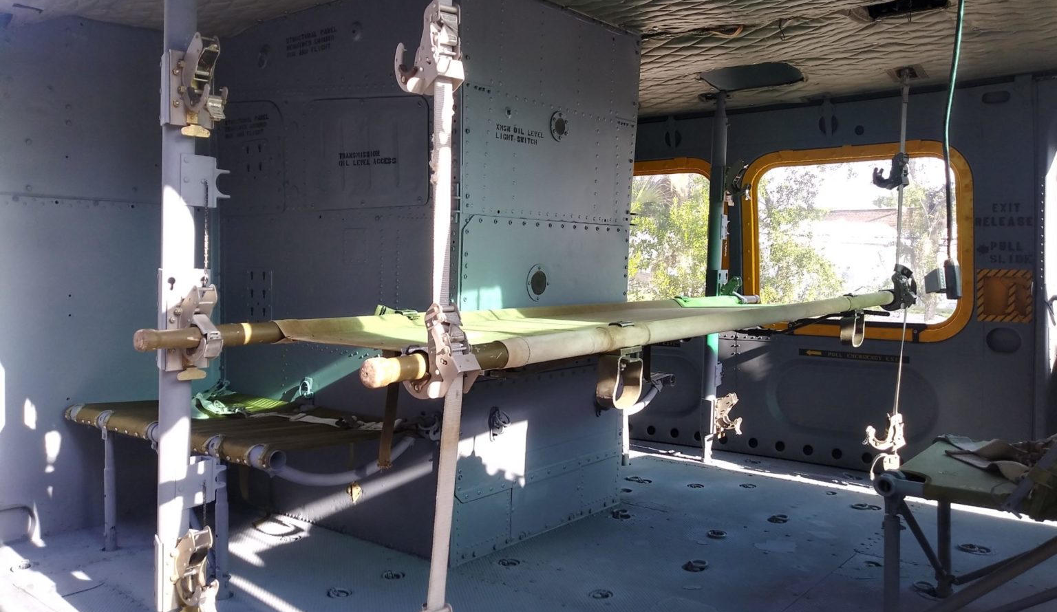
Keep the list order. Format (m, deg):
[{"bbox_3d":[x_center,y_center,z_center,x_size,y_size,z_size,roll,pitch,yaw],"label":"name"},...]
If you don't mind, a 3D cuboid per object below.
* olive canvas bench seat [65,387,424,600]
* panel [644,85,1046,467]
[{"bbox_3d":[-0.730,0.441,2.066,0.990,0.347,0.427,1,3,40],"label":"olive canvas bench seat"},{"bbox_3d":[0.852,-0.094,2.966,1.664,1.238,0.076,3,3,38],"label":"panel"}]

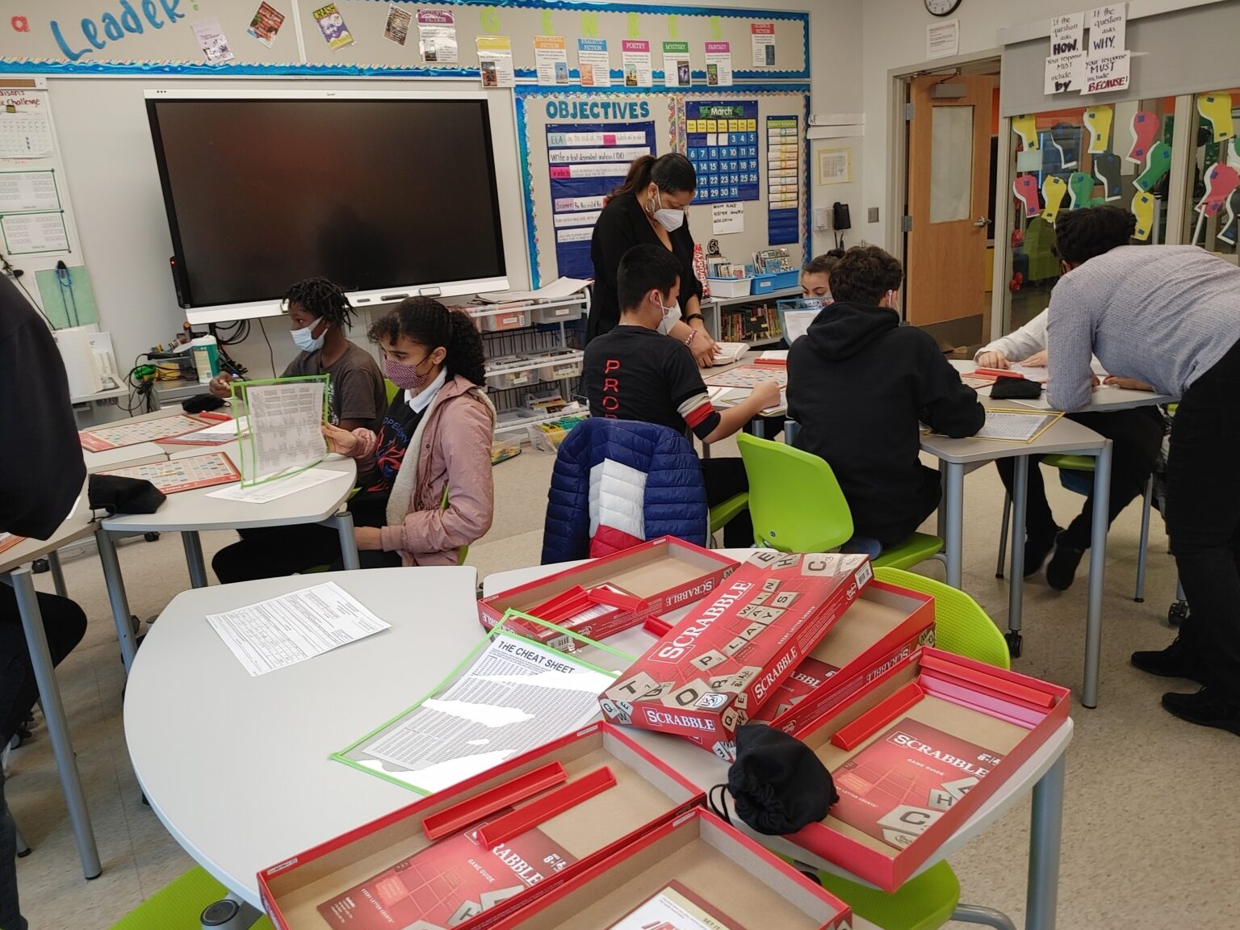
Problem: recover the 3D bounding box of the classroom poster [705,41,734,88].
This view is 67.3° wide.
[{"bbox_3d":[0.676,-2.698,6.274,0.214,0.279,0.008,-13,18,-29],"label":"classroom poster"}]

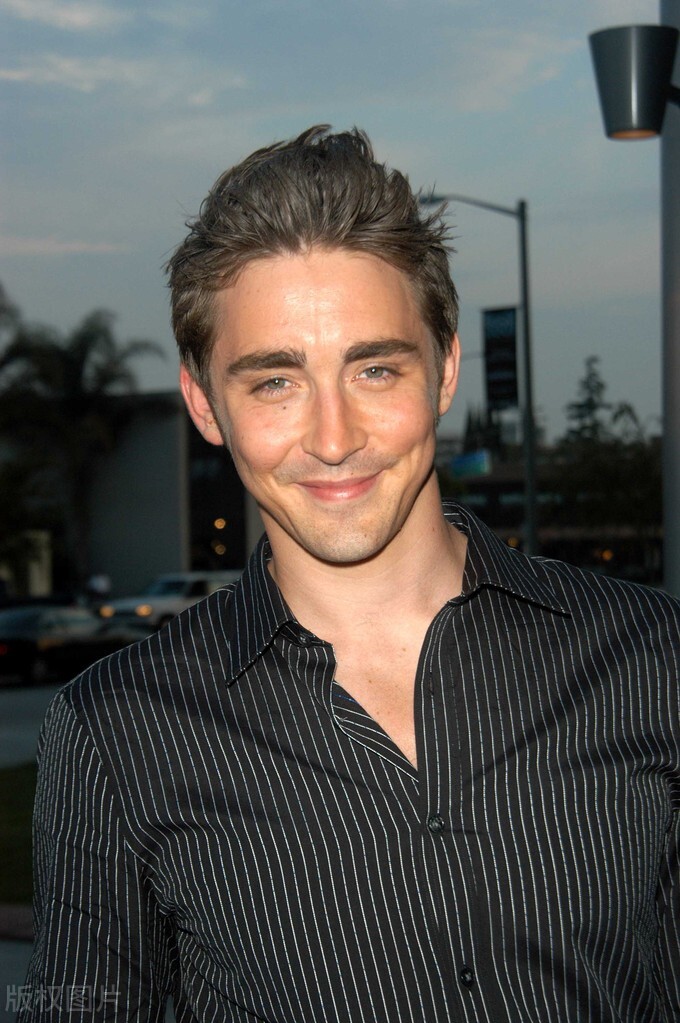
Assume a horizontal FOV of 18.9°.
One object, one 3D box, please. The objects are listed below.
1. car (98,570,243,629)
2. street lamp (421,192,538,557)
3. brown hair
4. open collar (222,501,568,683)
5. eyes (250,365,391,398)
[{"bbox_3d":[-3.877,2.463,53.000,1.850,1.750,4.800,-2,-2,37],"label":"car"},{"bbox_3d":[2.778,-1.625,41.000,2.300,9.300,0.360,-1,-2,0],"label":"street lamp"},{"bbox_3d":[-0.018,-0.171,1.430,0.195,0.205,0.215,-6,6,-2],"label":"brown hair"},{"bbox_3d":[0.034,0.054,1.450,0.240,0.115,0.165,-9,2,-5],"label":"open collar"},{"bbox_3d":[-0.010,-0.086,1.340,0.095,0.015,0.025,-6,5,-2],"label":"eyes"}]

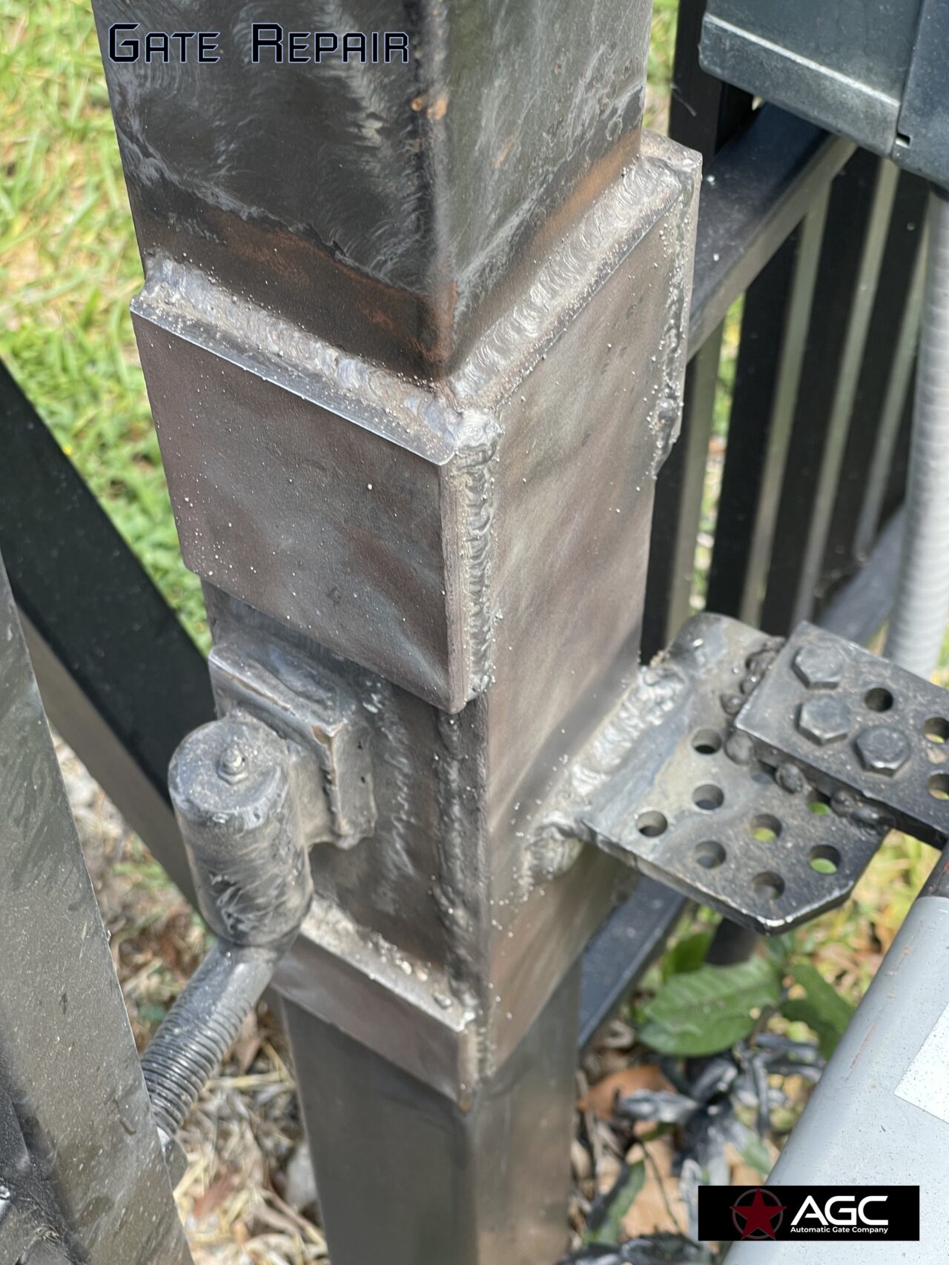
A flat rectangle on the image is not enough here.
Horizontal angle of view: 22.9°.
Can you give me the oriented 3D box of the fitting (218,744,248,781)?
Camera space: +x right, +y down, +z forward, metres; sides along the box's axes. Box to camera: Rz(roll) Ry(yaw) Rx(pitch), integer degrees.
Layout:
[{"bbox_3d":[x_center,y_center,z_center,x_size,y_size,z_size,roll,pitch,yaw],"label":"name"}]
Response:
[{"bbox_3d":[-0.076,0.041,0.735,0.009,0.009,0.009,-1,53,1],"label":"fitting"}]

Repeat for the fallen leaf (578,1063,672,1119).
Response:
[{"bbox_3d":[0.087,0.260,1.320,0.058,0.012,0.038,-16,54,-10],"label":"fallen leaf"}]

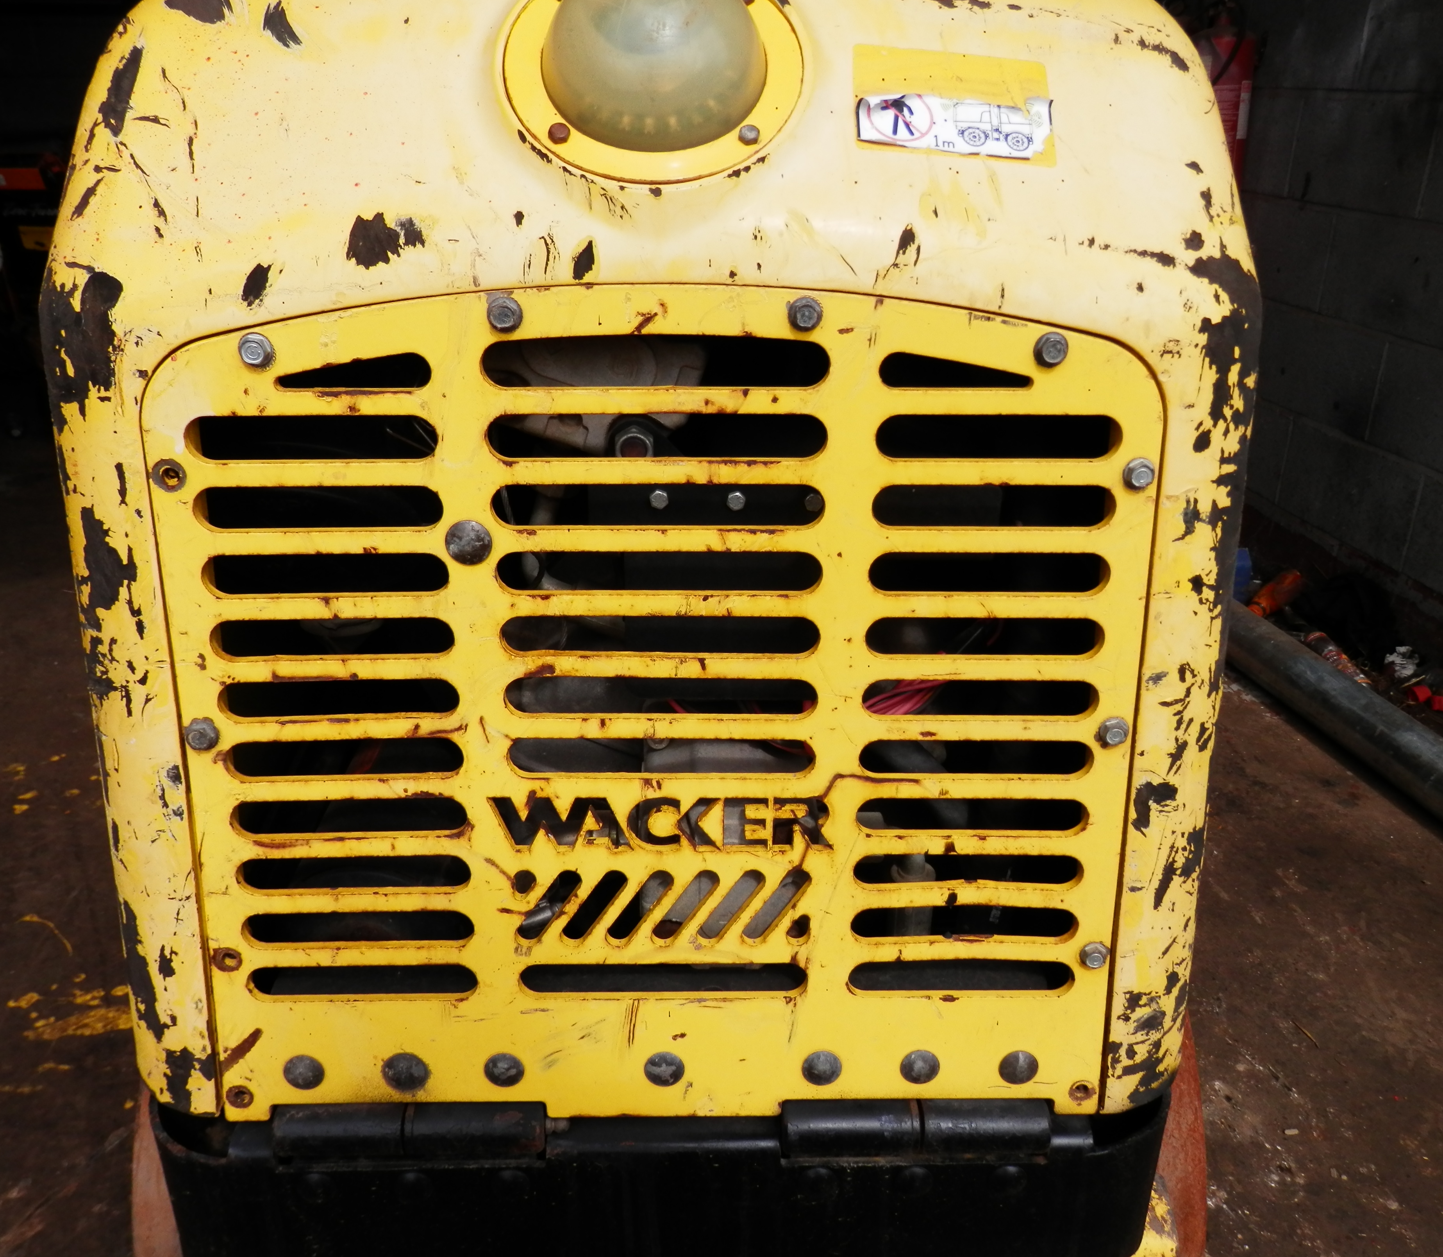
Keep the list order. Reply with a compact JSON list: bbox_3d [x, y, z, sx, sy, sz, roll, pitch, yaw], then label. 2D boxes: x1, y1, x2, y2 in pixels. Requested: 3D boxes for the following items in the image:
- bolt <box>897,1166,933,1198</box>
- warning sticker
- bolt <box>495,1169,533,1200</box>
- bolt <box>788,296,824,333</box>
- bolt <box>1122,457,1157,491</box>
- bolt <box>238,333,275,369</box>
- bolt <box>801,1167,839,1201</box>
[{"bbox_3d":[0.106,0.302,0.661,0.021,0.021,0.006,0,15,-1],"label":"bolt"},{"bbox_3d":[0.099,-0.214,0.515,0.085,0.029,0.002,2,-16,-7],"label":"warning sticker"},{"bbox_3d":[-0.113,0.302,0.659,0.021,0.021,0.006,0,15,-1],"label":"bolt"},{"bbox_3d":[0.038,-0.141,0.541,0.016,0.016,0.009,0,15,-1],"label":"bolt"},{"bbox_3d":[0.181,-0.067,0.524,0.015,0.015,0.007,0,18,-1],"label":"bolt"},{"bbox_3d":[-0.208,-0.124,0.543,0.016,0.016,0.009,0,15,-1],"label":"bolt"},{"bbox_3d":[0.052,0.293,0.640,0.021,0.021,0.006,0,18,-1],"label":"bolt"}]

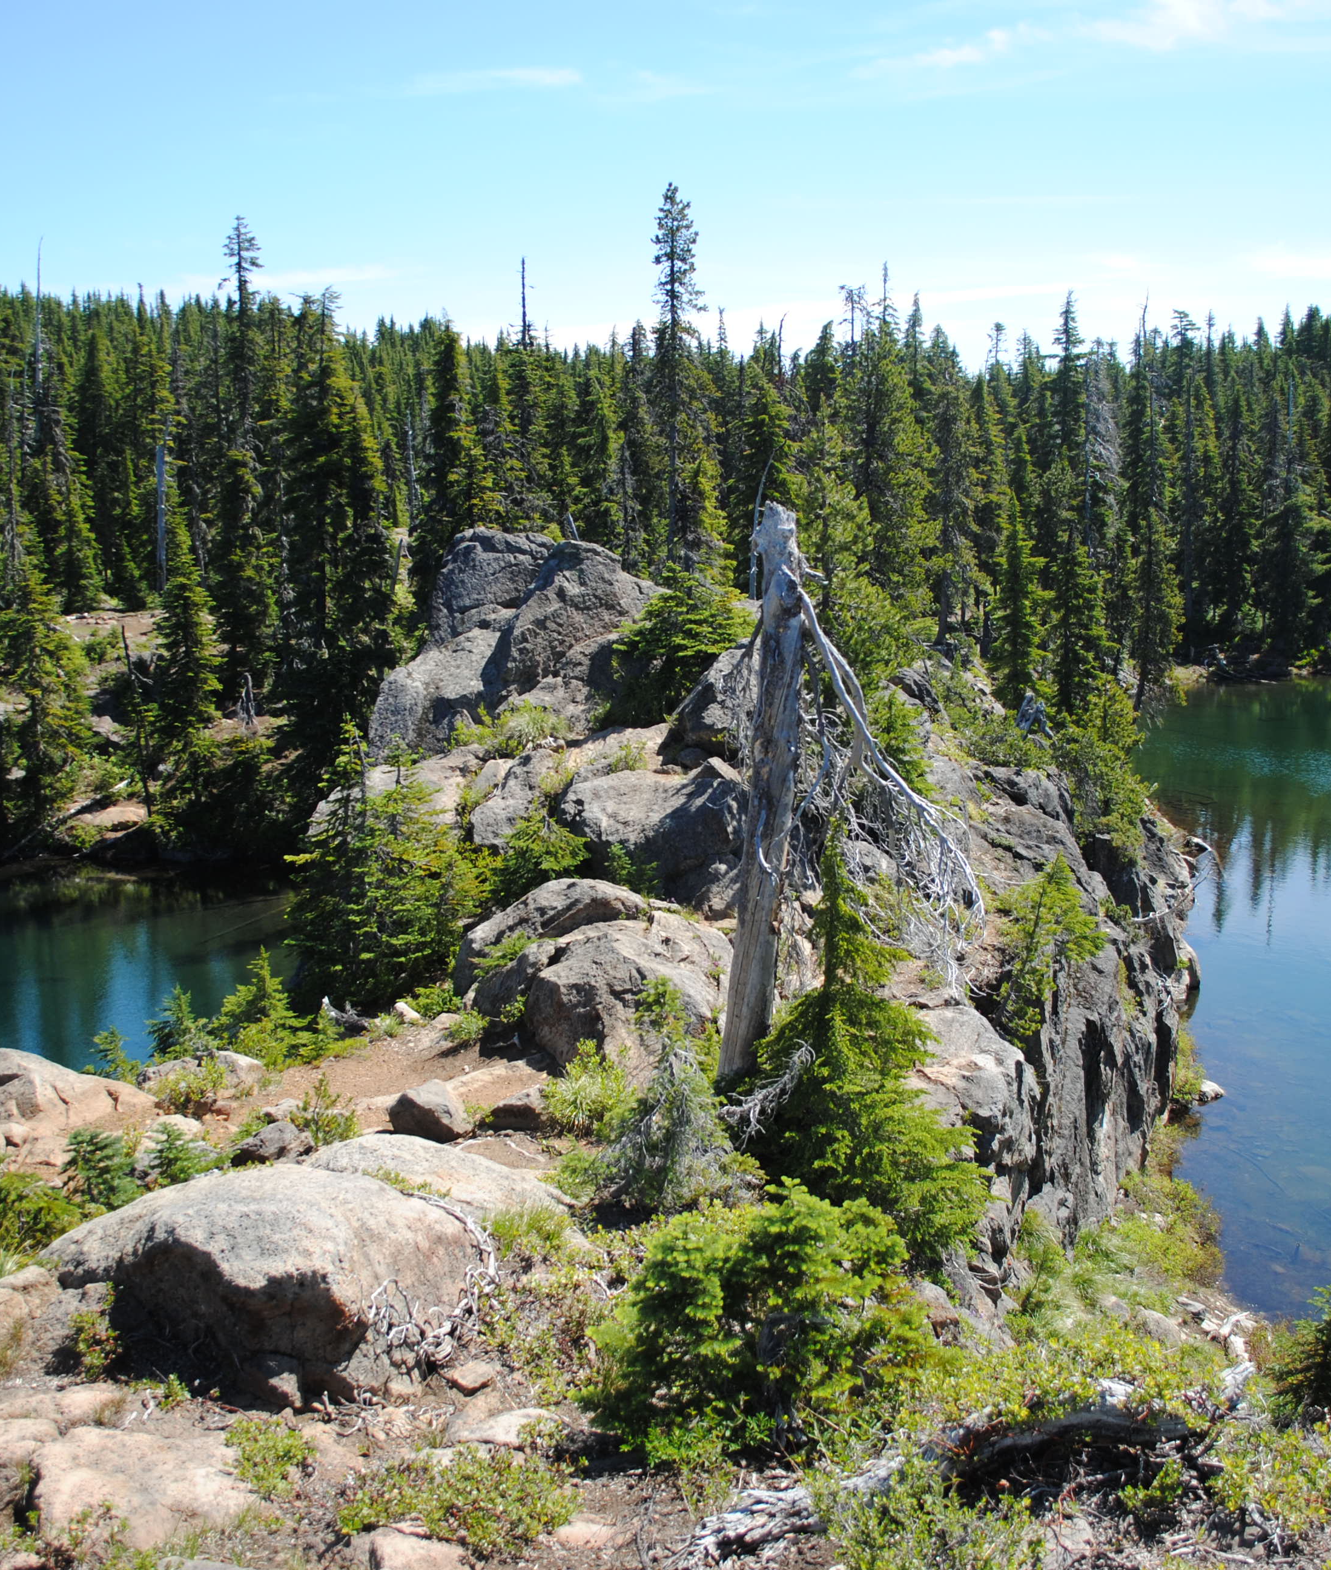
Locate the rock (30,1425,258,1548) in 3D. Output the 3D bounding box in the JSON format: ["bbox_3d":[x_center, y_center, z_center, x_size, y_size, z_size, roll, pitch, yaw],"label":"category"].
[{"bbox_3d":[-1.882,2.517,6.340,0.770,0.240,0.480,-3,9,-18],"label":"rock"}]

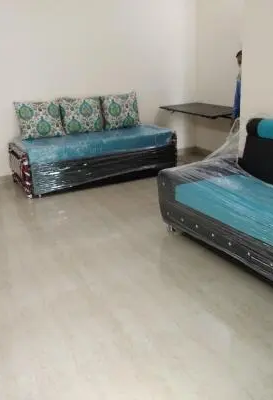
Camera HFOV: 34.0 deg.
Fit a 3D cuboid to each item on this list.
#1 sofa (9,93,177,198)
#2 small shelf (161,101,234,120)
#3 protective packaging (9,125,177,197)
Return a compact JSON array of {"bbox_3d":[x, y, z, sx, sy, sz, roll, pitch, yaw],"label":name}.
[{"bbox_3d":[-0.503,-0.708,5.191,1.787,0.915,0.829,-11,20,-24],"label":"sofa"},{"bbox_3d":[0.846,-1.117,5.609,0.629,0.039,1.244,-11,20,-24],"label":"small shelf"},{"bbox_3d":[-0.491,-0.510,5.252,1.787,0.500,0.815,-11,20,-24],"label":"protective packaging"}]

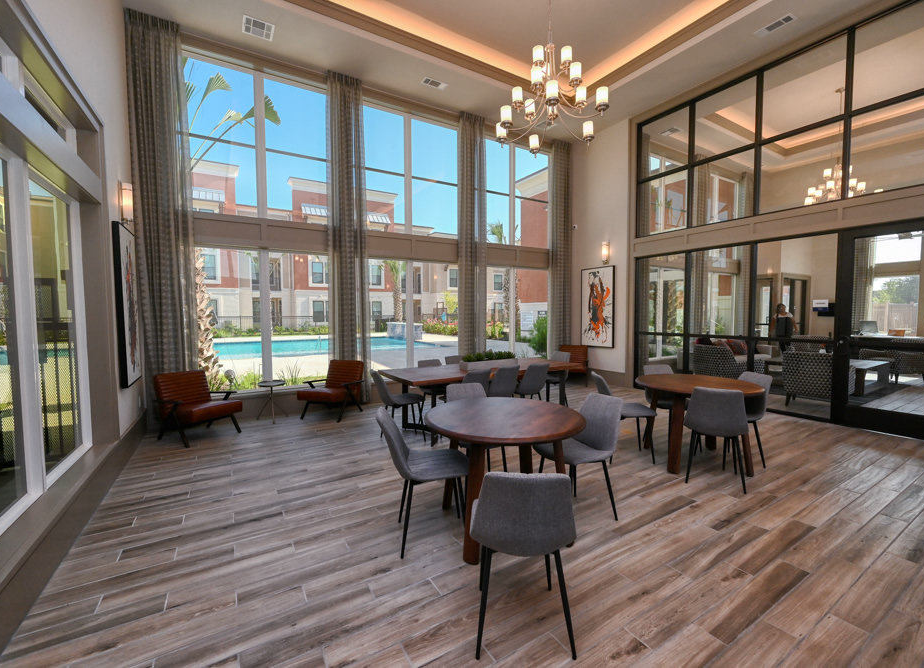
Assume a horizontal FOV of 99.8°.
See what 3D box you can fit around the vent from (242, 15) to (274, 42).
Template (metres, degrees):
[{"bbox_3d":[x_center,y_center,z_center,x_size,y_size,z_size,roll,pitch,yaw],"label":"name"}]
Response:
[{"bbox_3d":[-2.516,-3.753,4.811,0.335,0.030,0.330,-2,4,-31],"label":"vent"}]

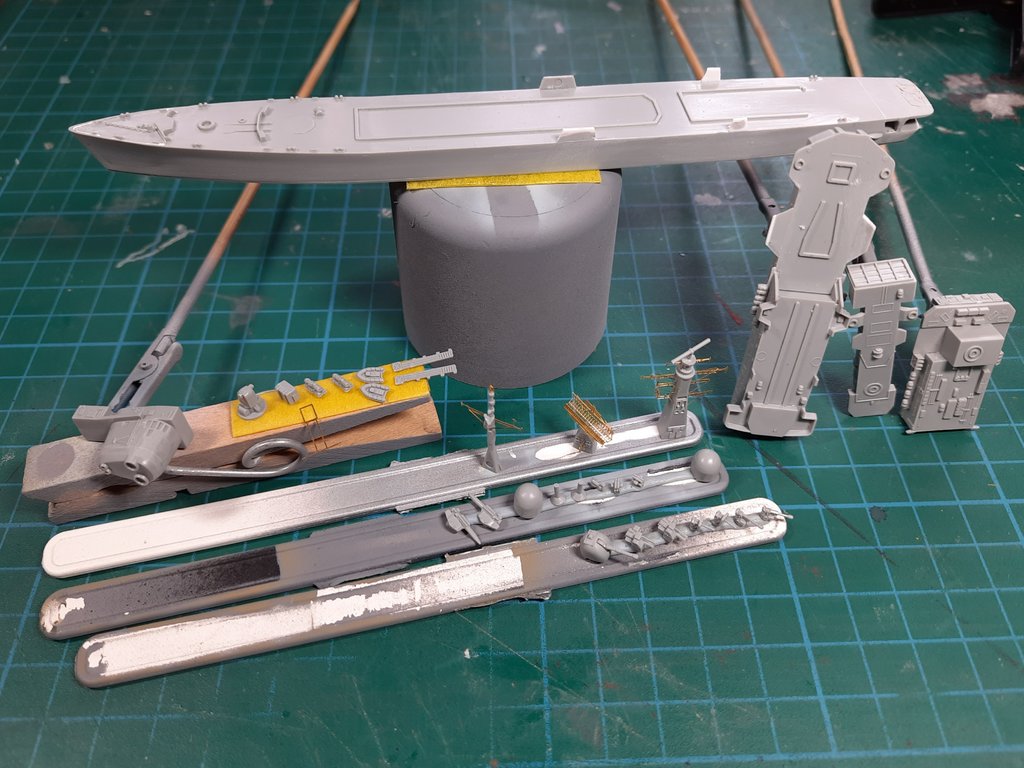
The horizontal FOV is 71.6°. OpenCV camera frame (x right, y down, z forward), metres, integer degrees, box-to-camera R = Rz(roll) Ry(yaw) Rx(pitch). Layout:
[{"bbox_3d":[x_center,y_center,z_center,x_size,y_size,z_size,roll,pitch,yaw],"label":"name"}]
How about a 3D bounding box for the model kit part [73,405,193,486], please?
[{"bbox_3d":[-0.075,0.012,0.138,0.021,0.010,0.013,0,47,-3],"label":"model kit part"}]

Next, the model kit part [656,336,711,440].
[{"bbox_3d":[0.035,0.002,0.150,0.009,0.027,0.006,-5,52,-5],"label":"model kit part"}]

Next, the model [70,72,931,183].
[{"bbox_3d":[0.001,-0.054,0.149,0.176,0.013,0.021,-4,52,-4],"label":"model"}]

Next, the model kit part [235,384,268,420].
[{"bbox_3d":[-0.054,0.003,0.145,0.006,0.006,0.006,21,56,20],"label":"model kit part"}]

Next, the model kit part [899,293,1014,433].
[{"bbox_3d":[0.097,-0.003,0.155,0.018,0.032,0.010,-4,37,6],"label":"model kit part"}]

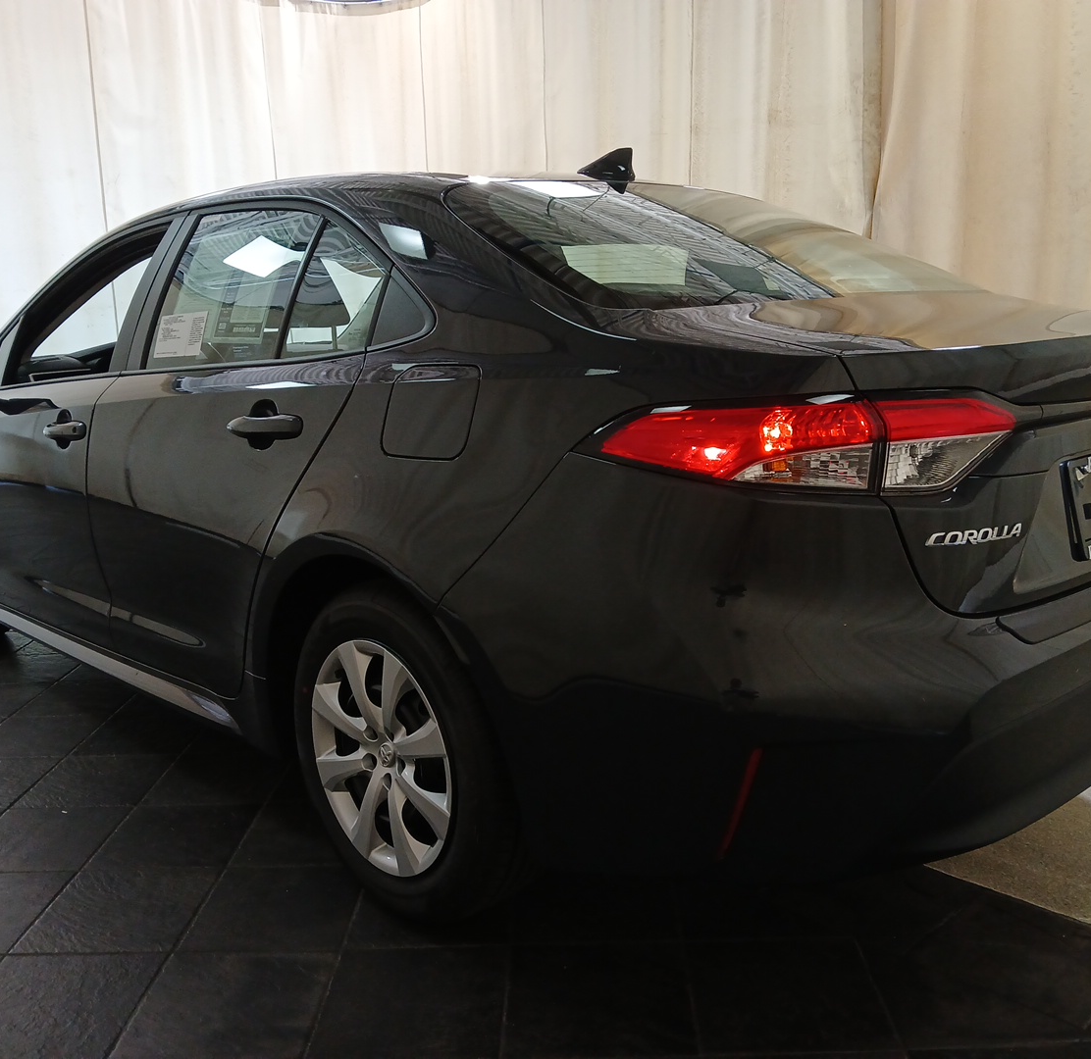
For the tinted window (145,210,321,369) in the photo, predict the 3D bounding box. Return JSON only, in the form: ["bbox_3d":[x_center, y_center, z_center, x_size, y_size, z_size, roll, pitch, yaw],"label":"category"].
[{"bbox_3d":[-0.688,-0.526,2.338,0.580,0.370,0.040,9,-10,45],"label":"tinted window"}]

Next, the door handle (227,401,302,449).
[{"bbox_3d":[-0.530,-0.196,2.001,0.060,0.092,0.255,-10,14,-44],"label":"door handle"}]

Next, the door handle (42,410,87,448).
[{"bbox_3d":[-1.227,-0.257,2.711,0.060,0.092,0.255,-10,14,-44],"label":"door handle"}]

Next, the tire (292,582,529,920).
[{"bbox_3d":[-0.240,0.401,1.968,0.210,0.630,0.630,-10,14,-44],"label":"tire"}]

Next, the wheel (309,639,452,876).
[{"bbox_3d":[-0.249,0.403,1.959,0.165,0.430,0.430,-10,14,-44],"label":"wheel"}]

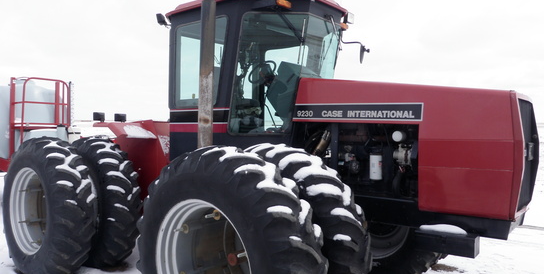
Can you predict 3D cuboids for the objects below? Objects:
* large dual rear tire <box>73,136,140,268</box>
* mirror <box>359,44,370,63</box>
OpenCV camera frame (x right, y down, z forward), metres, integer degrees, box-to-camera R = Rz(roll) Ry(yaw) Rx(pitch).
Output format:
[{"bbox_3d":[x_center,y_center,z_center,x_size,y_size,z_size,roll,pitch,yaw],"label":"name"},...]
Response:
[{"bbox_3d":[-2.365,0.858,5.855,1.750,1.720,0.470,2,2,39],"label":"large dual rear tire"},{"bbox_3d":[1.163,-1.038,5.500,0.110,0.250,0.170,1,2,15],"label":"mirror"}]

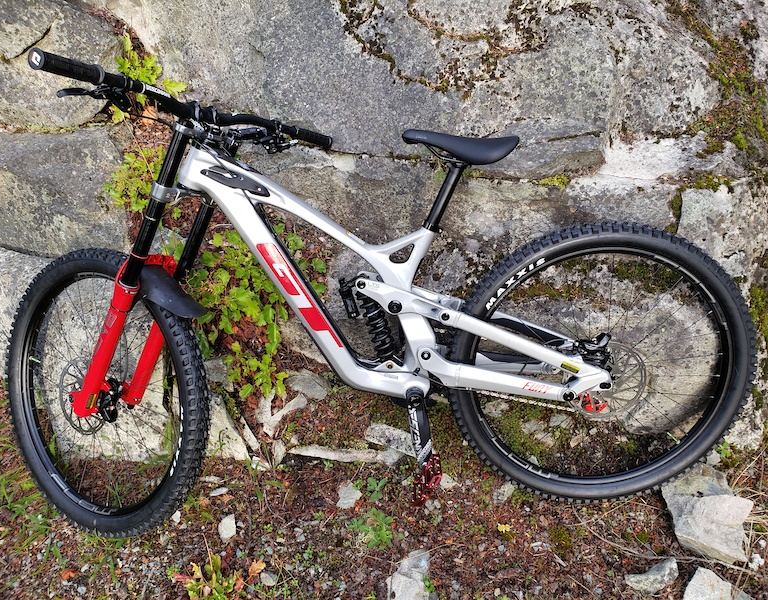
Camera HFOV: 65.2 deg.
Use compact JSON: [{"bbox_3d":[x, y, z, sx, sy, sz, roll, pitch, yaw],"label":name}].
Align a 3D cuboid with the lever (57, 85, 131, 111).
[{"bbox_3d":[-0.524,-0.366,1.099,0.065,0.040,0.150,-26,-9,27],"label":"lever"}]

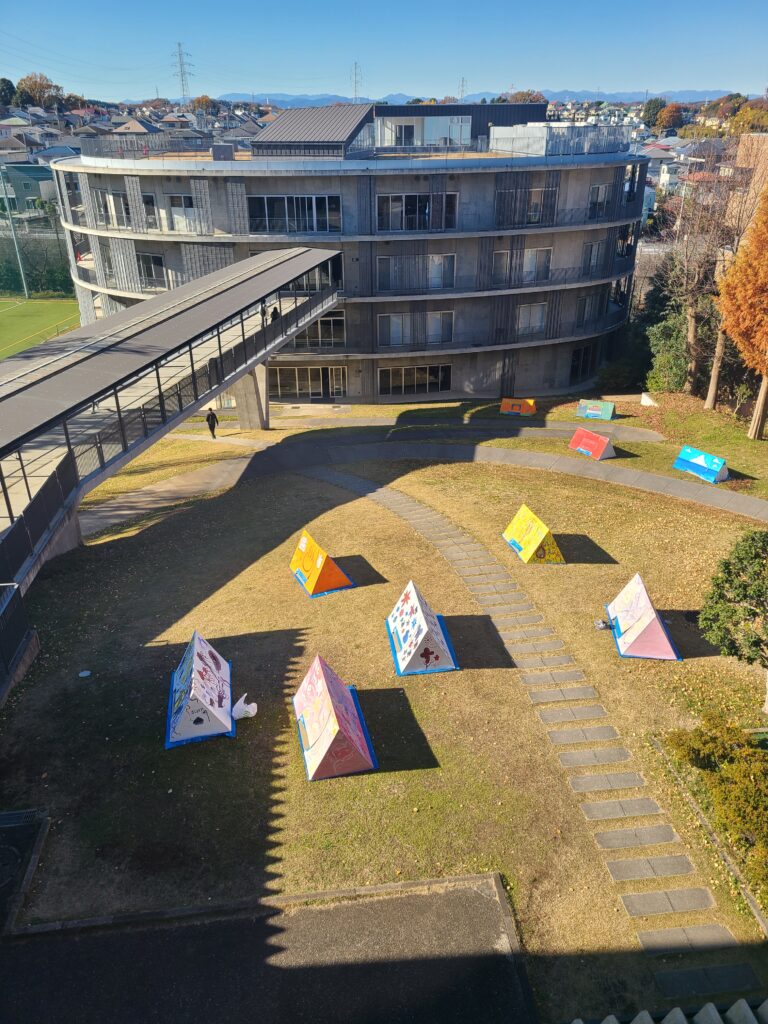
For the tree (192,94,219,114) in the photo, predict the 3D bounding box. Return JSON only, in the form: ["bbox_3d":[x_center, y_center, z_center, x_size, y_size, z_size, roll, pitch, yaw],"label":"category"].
[{"bbox_3d":[-86.182,-196.263,371.331,12.500,10.500,12.000,0,28,0],"label":"tree"}]

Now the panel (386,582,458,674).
[{"bbox_3d":[0.815,2.532,17.527,1.227,1.013,2.318,-4,23,-6],"label":"panel"}]

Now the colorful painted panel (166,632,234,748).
[{"bbox_3d":[-3.798,3.447,15.759,1.227,1.013,2.318,-8,25,-9],"label":"colorful painted panel"}]

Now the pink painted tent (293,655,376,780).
[{"bbox_3d":[-0.940,3.471,13.419,1.081,0.922,2.120,-6,25,-12],"label":"pink painted tent"}]

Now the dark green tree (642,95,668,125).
[{"bbox_3d":[115.524,-170.403,328.463,10.300,12.500,10.300,0,28,0],"label":"dark green tree"}]

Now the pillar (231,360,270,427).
[{"bbox_3d":[-7.302,-6.349,42.235,1.500,4.000,2.000,6,29,11],"label":"pillar"}]

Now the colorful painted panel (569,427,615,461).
[{"bbox_3d":[10.705,-3.571,39.455,1.170,1.013,2.340,-12,27,-24],"label":"colorful painted panel"}]

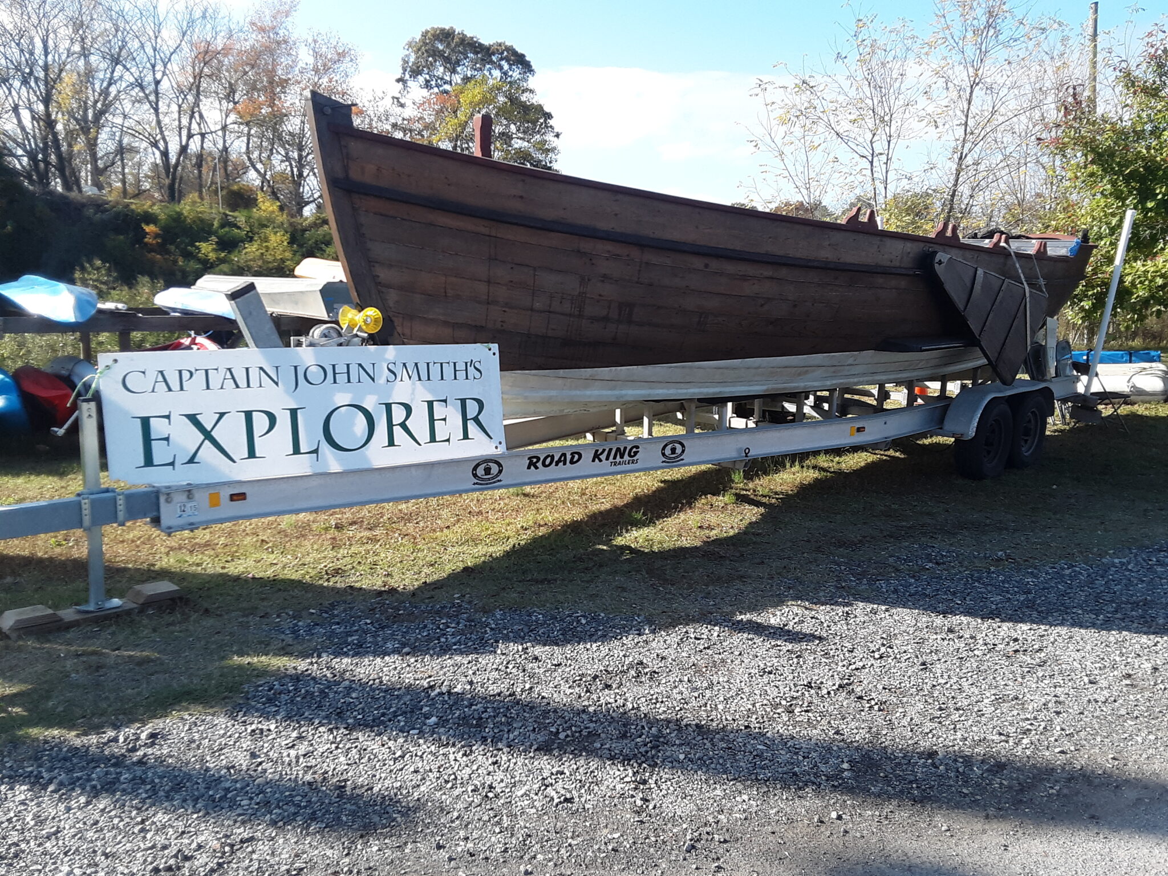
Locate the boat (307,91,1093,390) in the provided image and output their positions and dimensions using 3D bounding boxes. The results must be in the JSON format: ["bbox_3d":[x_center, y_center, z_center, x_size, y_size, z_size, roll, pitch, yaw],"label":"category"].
[{"bbox_3d":[1.859,-1.287,7.716,8.800,1.758,2.300,-9,12,-43],"label":"boat"}]

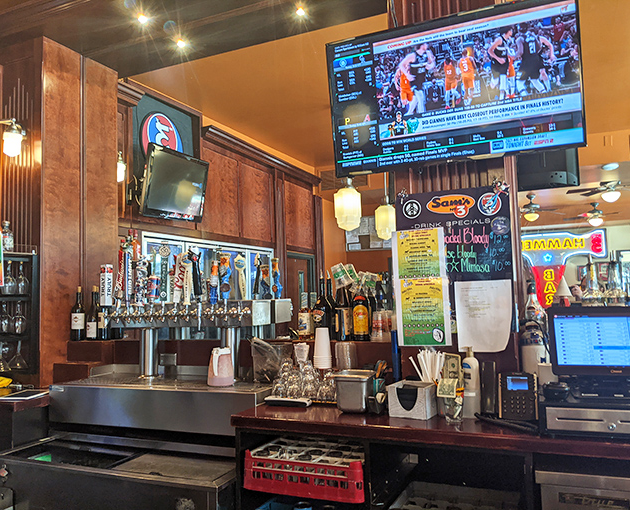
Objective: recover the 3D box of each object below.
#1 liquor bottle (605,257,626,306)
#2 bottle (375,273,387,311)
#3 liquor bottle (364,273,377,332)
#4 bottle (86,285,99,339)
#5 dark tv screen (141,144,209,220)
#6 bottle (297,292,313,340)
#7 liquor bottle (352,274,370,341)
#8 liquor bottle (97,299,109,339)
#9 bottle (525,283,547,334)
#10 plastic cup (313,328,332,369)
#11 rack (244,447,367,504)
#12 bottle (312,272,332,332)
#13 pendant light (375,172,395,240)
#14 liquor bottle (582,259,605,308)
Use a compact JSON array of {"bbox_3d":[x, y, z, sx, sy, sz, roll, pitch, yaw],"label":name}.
[{"bbox_3d":[1.201,0.172,2.120,0.092,0.330,0.092,-3,-4,22],"label":"liquor bottle"},{"bbox_3d":[0.360,0.261,2.850,0.075,0.300,0.075,-3,-4,22],"label":"bottle"},{"bbox_3d":[0.285,0.262,2.730,0.085,0.343,0.085,-4,-5,24],"label":"liquor bottle"},{"bbox_3d":[-1.356,0.354,3.240,0.082,0.328,0.082,-4,-5,24],"label":"bottle"},{"bbox_3d":[-1.004,-0.488,3.809,0.070,0.470,0.725,8,2,18],"label":"dark tv screen"},{"bbox_3d":[-0.051,0.319,2.770,0.077,0.249,0.077,-2,-4,0],"label":"bottle"},{"bbox_3d":[0.226,0.262,2.620,0.086,0.328,0.086,-2,-4,0],"label":"liquor bottle"},{"bbox_3d":[-1.234,0.342,3.100,0.080,0.310,0.080,-3,-4,22],"label":"liquor bottle"},{"bbox_3d":[0.940,0.244,2.250,0.092,0.270,0.092,-3,-4,22],"label":"bottle"},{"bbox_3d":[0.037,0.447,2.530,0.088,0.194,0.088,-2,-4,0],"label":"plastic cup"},{"bbox_3d":[0.041,0.866,2.277,0.502,0.148,0.502,-4,-5,24],"label":"rack"},{"bbox_3d":[0.037,0.250,2.600,0.085,0.335,0.085,-2,-4,0],"label":"bottle"},{"bbox_3d":[0.535,-0.366,4.000,0.155,0.520,0.155,-3,-4,22],"label":"pendant light"},{"bbox_3d":[1.129,0.180,2.150,0.092,0.325,0.092,-3,-4,22],"label":"liquor bottle"}]

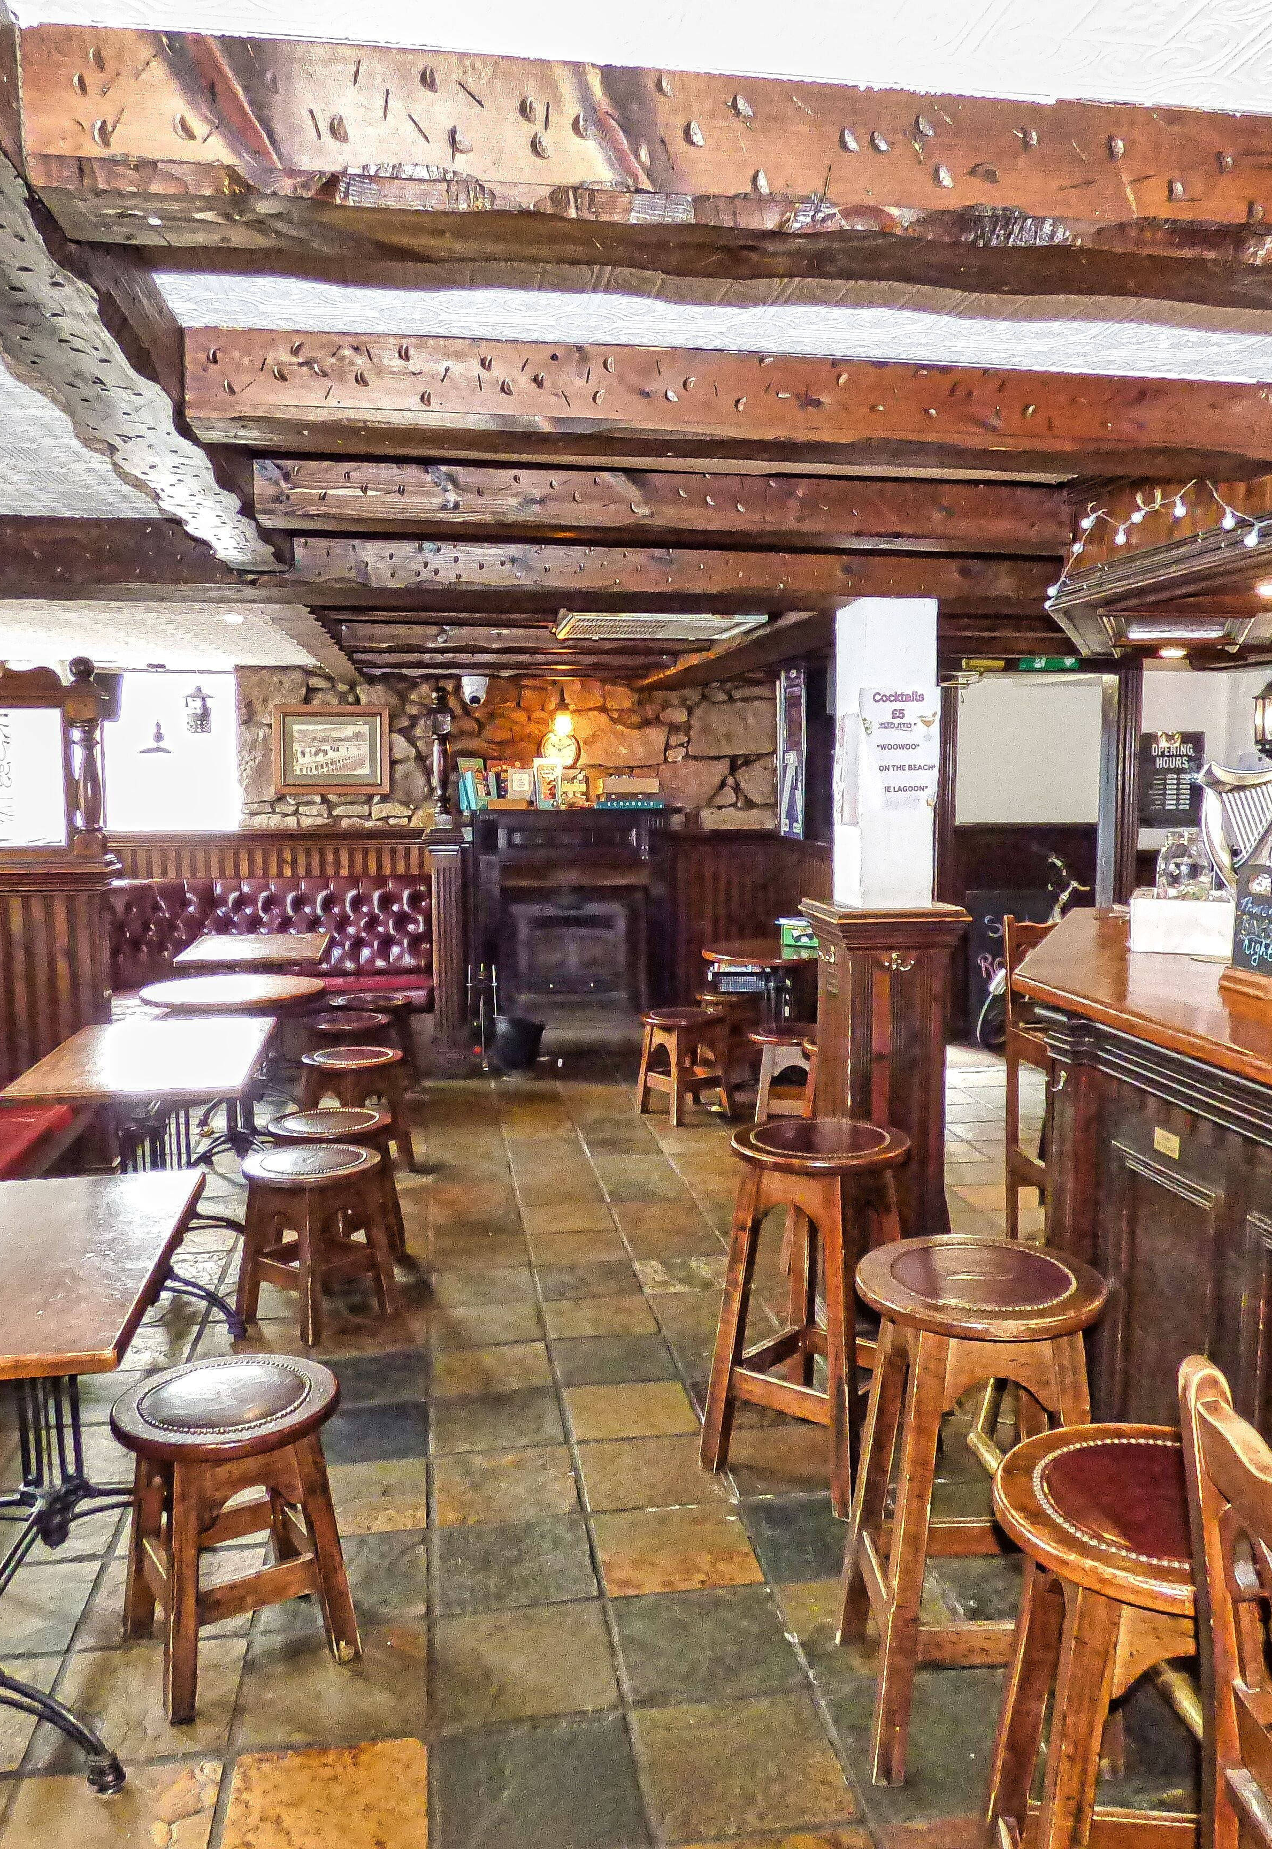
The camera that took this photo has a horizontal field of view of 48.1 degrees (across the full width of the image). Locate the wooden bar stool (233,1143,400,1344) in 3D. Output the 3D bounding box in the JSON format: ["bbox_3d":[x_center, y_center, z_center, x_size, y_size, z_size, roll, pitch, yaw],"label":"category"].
[{"bbox_3d":[-0.892,0.881,3.978,0.385,0.462,0.385,-1,6,-8],"label":"wooden bar stool"}]

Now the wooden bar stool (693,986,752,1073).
[{"bbox_3d":[0.494,0.582,7.112,0.410,0.451,0.410,-1,6,-8],"label":"wooden bar stool"}]

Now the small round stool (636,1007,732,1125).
[{"bbox_3d":[0.214,0.630,6.383,0.380,0.455,0.380,0,6,0],"label":"small round stool"}]

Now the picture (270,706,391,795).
[{"bbox_3d":[-1.606,-0.920,7.515,0.600,0.461,0.035,-1,6,-8],"label":"picture"}]

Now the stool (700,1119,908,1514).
[{"bbox_3d":[0.406,0.836,3.145,0.390,0.732,0.390,5,8,40],"label":"stool"}]

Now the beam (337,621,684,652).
[{"bbox_3d":[-0.434,-1.127,5.507,1.389,0.134,0.169,-1,6,-8],"label":"beam"}]

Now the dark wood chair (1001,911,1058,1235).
[{"bbox_3d":[1.385,0.523,4.329,0.430,1.050,0.460,-1,6,-4],"label":"dark wood chair"}]

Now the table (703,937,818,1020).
[{"bbox_3d":[0.630,0.488,6.647,0.680,0.735,0.680,-1,6,-8],"label":"table"}]

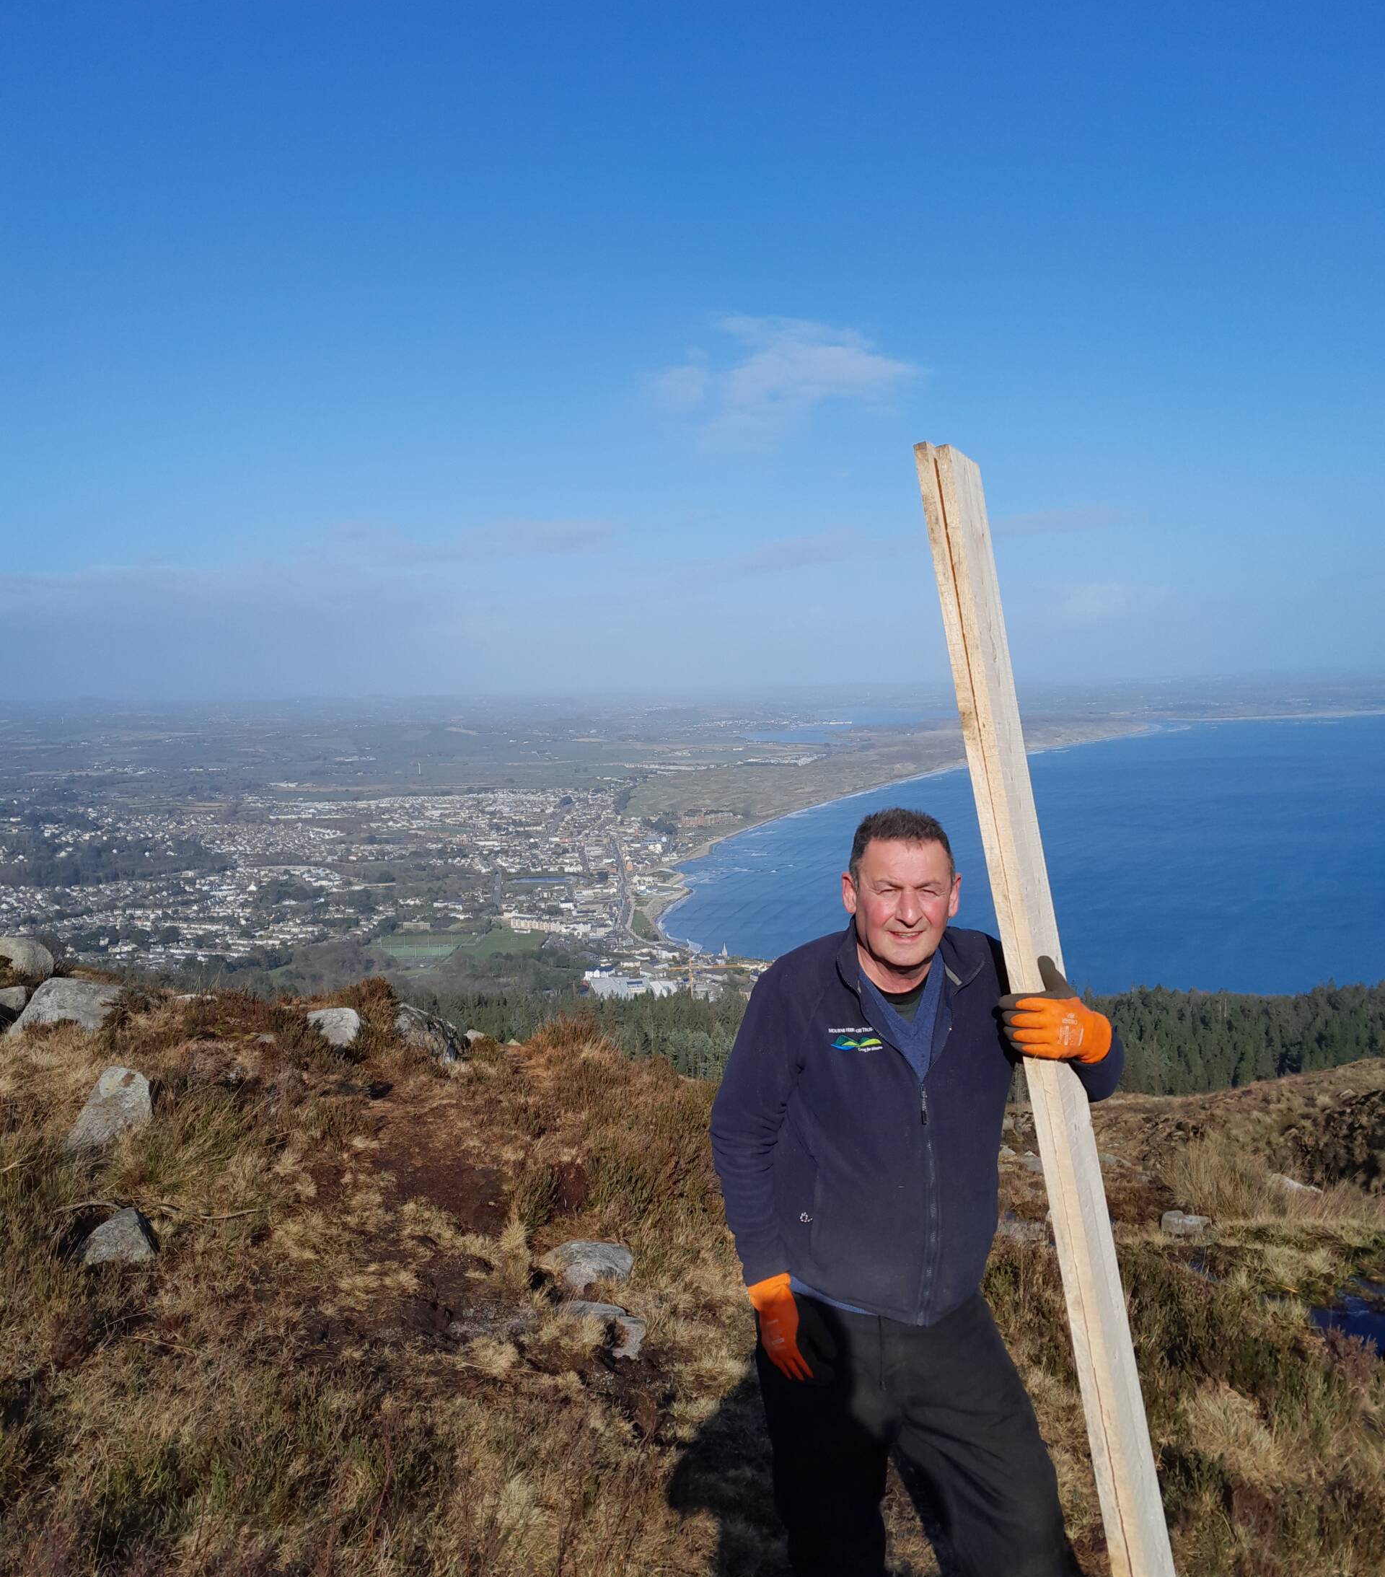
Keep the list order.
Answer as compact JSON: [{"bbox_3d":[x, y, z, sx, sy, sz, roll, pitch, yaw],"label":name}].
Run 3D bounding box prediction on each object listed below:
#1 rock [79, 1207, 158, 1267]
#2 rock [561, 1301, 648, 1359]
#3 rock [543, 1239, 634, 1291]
[{"bbox_3d":[-1.841,1.438,4.446,0.250,0.145,0.200,-3,5,-23],"label":"rock"},{"bbox_3d":[-0.242,1.488,3.810,0.230,0.110,0.190,-1,4,-4],"label":"rock"},{"bbox_3d":[-0.318,1.461,4.251,0.280,0.120,0.220,-1,4,-5],"label":"rock"}]

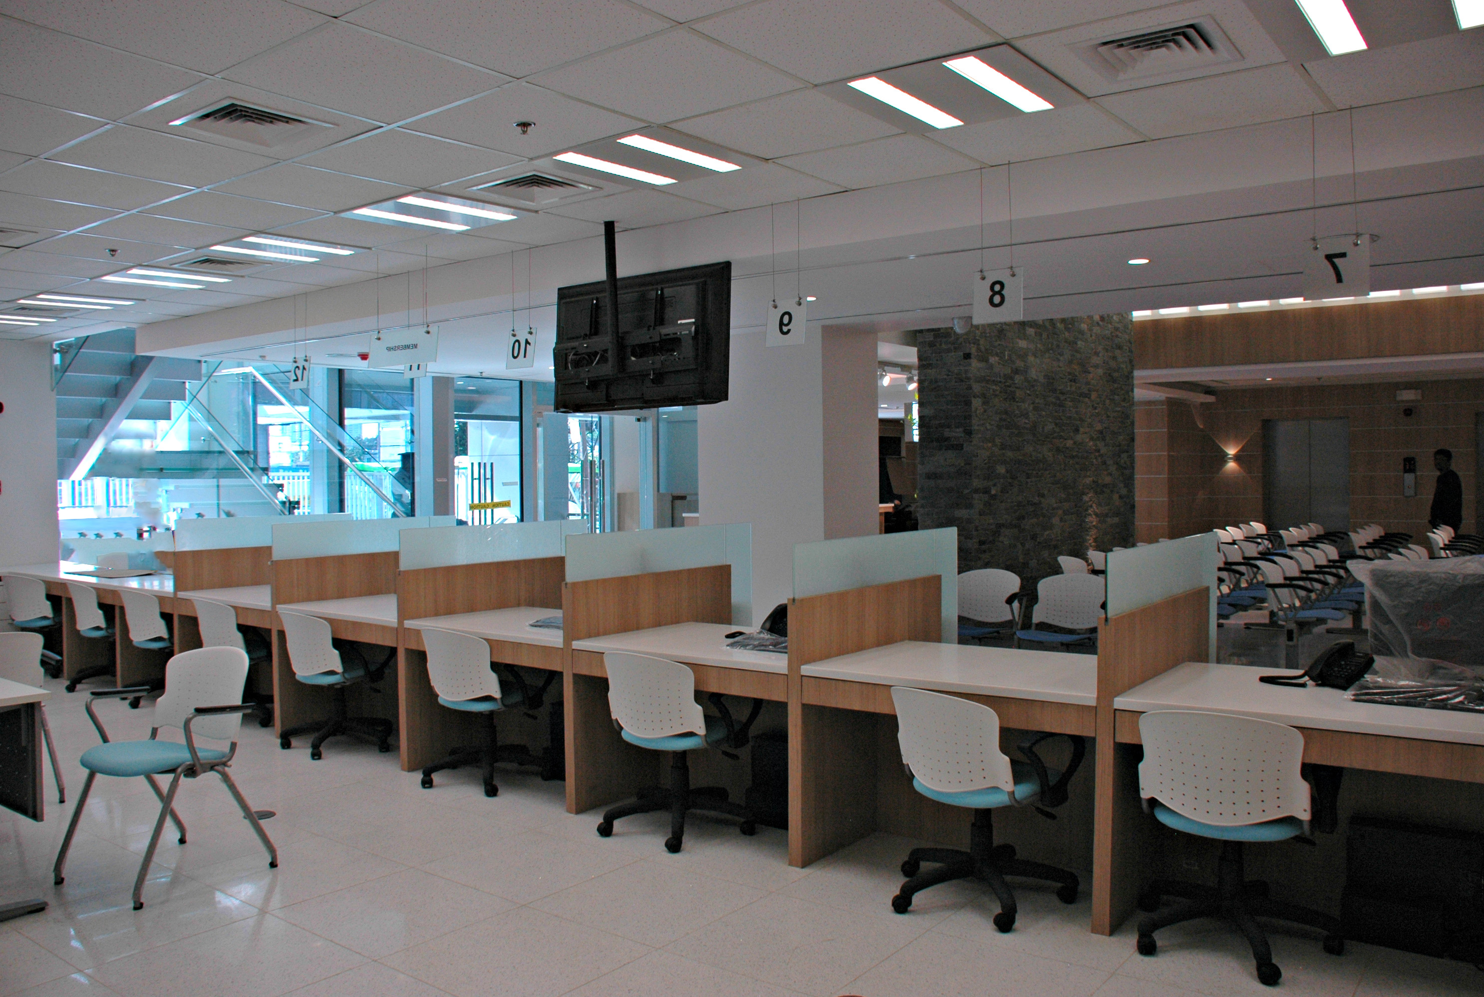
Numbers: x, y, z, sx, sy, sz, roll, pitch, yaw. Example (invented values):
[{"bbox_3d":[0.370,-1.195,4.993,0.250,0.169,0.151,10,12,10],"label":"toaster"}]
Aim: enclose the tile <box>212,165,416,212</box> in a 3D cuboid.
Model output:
[{"bbox_3d":[-1.651,-1.199,4.321,0.595,0.020,0.595,0,2,36],"label":"tile"}]

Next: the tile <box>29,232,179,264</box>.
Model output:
[{"bbox_3d":[-3.117,-1.231,5.518,0.600,0.020,0.590,0,2,38],"label":"tile"}]

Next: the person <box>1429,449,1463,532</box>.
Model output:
[{"bbox_3d":[7.889,0.233,12.600,0.300,1.650,0.480,-1,2,-5],"label":"person"}]

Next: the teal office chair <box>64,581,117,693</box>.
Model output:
[{"bbox_3d":[-4.309,0.939,7.737,0.590,0.750,0.600,0,2,36],"label":"teal office chair"}]

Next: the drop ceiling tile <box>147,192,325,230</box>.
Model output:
[{"bbox_3d":[-2.159,-1.223,4.773,0.600,0.020,0.590,0,2,38],"label":"drop ceiling tile"}]

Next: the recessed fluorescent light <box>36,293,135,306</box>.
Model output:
[{"bbox_3d":[-4.046,-1.236,6.948,0.095,0.040,0.580,0,2,37],"label":"recessed fluorescent light"}]

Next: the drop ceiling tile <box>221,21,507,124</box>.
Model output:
[{"bbox_3d":[-1.054,-1.194,3.169,0.610,0.020,0.590,0,2,38],"label":"drop ceiling tile"}]

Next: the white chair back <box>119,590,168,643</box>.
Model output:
[{"bbox_3d":[-3.596,0.704,6.750,0.460,0.360,0.140,1,3,43],"label":"white chair back"}]

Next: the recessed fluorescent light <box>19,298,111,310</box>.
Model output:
[{"bbox_3d":[-4.377,-1.272,7.278,0.110,0.040,0.550,0,2,38],"label":"recessed fluorescent light"}]

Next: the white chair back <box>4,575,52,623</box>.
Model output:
[{"bbox_3d":[-5.458,0.770,8.618,0.480,0.370,0.150,0,2,22],"label":"white chair back"}]

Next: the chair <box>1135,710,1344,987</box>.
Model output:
[{"bbox_3d":[1.518,0.980,3.458,0.620,0.805,0.640,0,2,34],"label":"chair"}]

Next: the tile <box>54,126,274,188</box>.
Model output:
[{"bbox_3d":[-1.990,-1.175,3.858,0.595,0.020,0.595,0,2,36],"label":"tile"}]

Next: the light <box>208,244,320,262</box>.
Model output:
[{"bbox_3d":[-2.375,-1.231,5.623,0.095,0.040,0.580,0,2,37],"label":"light"}]

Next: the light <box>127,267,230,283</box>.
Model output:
[{"bbox_3d":[-3.089,-1.233,6.188,0.095,0.040,0.580,0,2,37],"label":"light"}]

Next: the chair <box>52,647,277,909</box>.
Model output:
[{"bbox_3d":[-2.112,0.976,4.099,0.550,0.830,0.570,0,2,29],"label":"chair"}]

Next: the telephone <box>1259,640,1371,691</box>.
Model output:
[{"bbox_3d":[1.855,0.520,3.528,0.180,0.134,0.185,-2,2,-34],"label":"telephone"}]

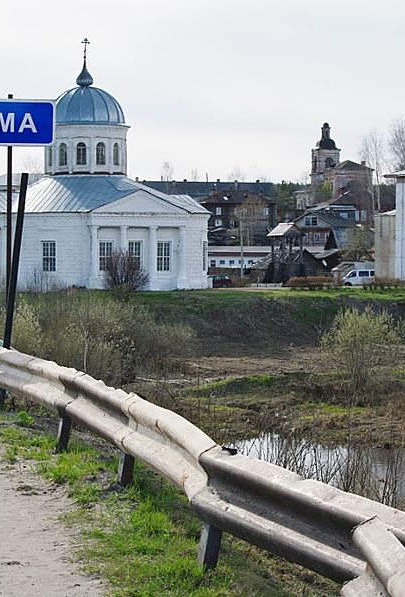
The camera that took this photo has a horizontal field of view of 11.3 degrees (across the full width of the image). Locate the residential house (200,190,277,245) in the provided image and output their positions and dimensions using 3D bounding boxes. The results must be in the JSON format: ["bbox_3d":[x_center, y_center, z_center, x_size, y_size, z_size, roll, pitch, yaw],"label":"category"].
[{"bbox_3d":[7.830,-18.390,445.000,15.800,10.200,10.500,0,2,0],"label":"residential house"}]

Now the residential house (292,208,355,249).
[{"bbox_3d":[19.660,-11.140,335.000,7.700,6.300,9.000,1,2,24],"label":"residential house"}]

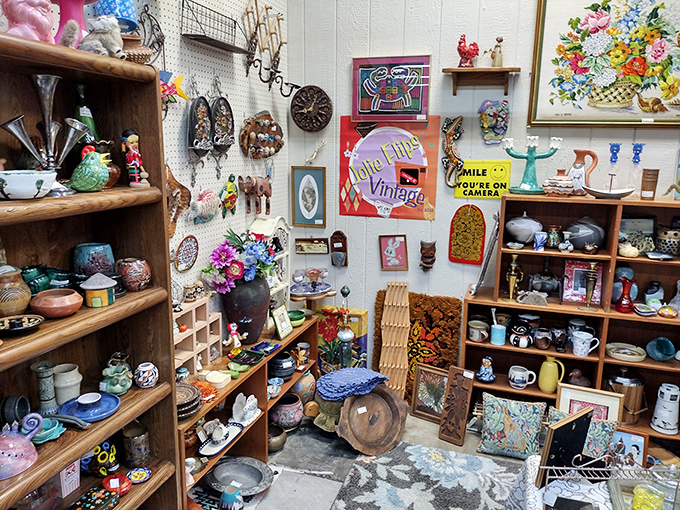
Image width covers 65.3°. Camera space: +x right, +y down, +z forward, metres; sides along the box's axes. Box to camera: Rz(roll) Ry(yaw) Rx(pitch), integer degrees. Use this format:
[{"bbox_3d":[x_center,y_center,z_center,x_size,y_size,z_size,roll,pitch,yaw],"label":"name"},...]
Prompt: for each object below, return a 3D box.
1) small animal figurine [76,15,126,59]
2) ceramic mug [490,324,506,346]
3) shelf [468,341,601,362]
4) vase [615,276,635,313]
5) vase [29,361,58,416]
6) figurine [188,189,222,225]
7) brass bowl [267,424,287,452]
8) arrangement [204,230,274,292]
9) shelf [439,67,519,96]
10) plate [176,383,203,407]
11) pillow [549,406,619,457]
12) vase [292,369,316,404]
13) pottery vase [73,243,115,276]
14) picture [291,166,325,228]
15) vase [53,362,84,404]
[{"bbox_3d":[-0.656,-0.610,1.464,0.140,0.120,0.105,8,14,32],"label":"small animal figurine"},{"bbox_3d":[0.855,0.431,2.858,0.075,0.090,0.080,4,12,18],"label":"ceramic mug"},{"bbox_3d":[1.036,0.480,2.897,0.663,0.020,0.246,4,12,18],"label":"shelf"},{"bbox_3d":[1.410,0.199,2.628,0.071,0.170,0.071,4,12,18],"label":"vase"},{"bbox_3d":[-0.900,0.414,1.634,0.077,0.151,0.077,5,12,19],"label":"vase"},{"bbox_3d":[-0.618,-0.222,2.443,0.073,0.155,0.226,4,12,18],"label":"figurine"},{"bbox_3d":[-0.371,0.976,2.802,0.183,0.090,0.183,1,12,0],"label":"brass bowl"},{"bbox_3d":[-0.487,0.041,2.587,0.355,0.305,0.280,-1,12,-10],"label":"arrangement"},{"bbox_3d":[0.749,-0.913,2.815,0.398,0.138,0.120,5,12,19],"label":"shelf"},{"bbox_3d":[-0.635,0.546,2.047,0.188,0.026,0.188,1,12,0],"label":"plate"},{"bbox_3d":[1.151,0.924,2.574,0.305,0.305,0.100,11,7,10],"label":"pillow"},{"bbox_3d":[-0.219,0.819,3.255,0.145,0.220,0.145,1,12,0],"label":"vase"},{"bbox_3d":[-0.780,0.043,1.685,0.118,0.142,0.118,4,12,18],"label":"pottery vase"},{"bbox_3d":[-0.199,-0.368,3.356,0.232,0.379,0.022,5,12,18],"label":"picture"},{"bbox_3d":[-0.875,0.419,1.700,0.088,0.117,0.088,5,12,19],"label":"vase"}]

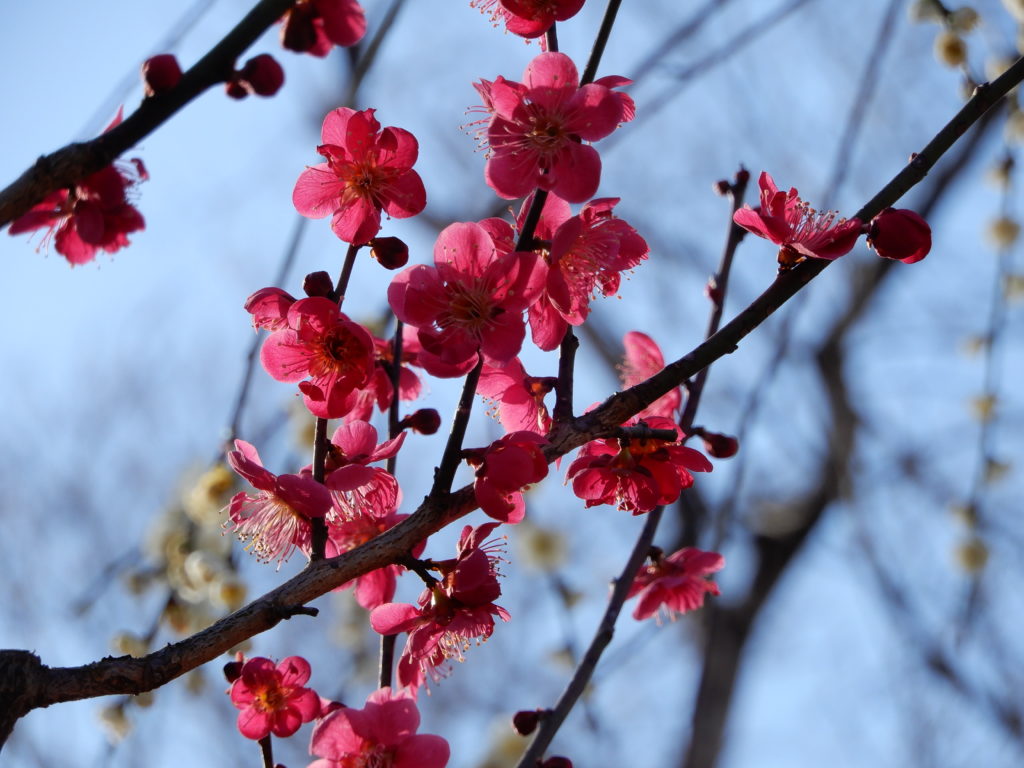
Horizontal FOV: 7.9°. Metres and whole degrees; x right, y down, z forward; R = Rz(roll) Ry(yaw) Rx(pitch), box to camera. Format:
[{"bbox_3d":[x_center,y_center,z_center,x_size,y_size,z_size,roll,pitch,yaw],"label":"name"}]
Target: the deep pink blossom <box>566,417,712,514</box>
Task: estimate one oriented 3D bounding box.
[{"bbox_3d":[0.024,0.015,1.400,0.028,0.018,0.024,-3,21,1],"label":"deep pink blossom"}]

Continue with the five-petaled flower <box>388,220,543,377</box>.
[{"bbox_3d":[-0.008,-0.015,1.290,0.027,0.027,0.014,-1,2,5],"label":"five-petaled flower"}]

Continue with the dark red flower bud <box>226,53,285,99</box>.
[{"bbox_3d":[-0.045,-0.054,1.310,0.010,0.008,0.008,6,-13,15],"label":"dark red flower bud"}]

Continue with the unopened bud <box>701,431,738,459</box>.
[{"bbox_3d":[0.042,0.012,1.500,0.007,0.005,0.005,19,0,0],"label":"unopened bud"}]

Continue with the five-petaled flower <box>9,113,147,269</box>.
[{"bbox_3d":[-0.079,-0.035,1.340,0.025,0.027,0.020,-7,-34,21],"label":"five-petaled flower"}]

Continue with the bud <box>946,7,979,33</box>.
[{"bbox_3d":[0.125,-0.101,2.050,0.009,0.007,0.007,18,0,0],"label":"bud"}]

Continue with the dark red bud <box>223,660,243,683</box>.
[{"bbox_3d":[-0.053,0.055,1.410,0.004,0.004,0.004,-31,6,10],"label":"dark red bud"}]

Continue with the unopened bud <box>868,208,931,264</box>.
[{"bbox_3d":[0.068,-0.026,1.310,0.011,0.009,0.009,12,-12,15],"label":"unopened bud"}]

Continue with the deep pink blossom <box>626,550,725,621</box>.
[{"bbox_3d":[0.033,0.041,1.500,0.018,0.012,0.019,-15,3,-2],"label":"deep pink blossom"}]

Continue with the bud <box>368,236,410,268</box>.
[{"bbox_3d":[-0.022,-0.023,1.300,0.007,0.005,0.005,22,-11,12],"label":"bud"}]

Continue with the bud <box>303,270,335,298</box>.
[{"bbox_3d":[-0.037,-0.019,1.400,0.005,0.006,0.005,-37,6,11],"label":"bud"}]

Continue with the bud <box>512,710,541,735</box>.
[{"bbox_3d":[0.003,0.063,1.370,0.006,0.005,0.005,-13,-10,-22],"label":"bud"}]

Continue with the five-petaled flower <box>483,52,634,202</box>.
[{"bbox_3d":[0.008,-0.045,1.300,0.026,0.026,0.014,0,3,0],"label":"five-petaled flower"}]

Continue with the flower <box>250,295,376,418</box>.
[{"bbox_3d":[-0.037,-0.005,1.400,0.021,0.023,0.012,-3,-1,11],"label":"flower"}]

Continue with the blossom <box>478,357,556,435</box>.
[{"bbox_3d":[0.001,0.002,1.420,0.014,0.019,0.020,-39,-26,6],"label":"blossom"}]

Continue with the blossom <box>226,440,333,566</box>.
[{"bbox_3d":[-0.041,0.021,1.300,0.021,0.015,0.022,29,-18,-1],"label":"blossom"}]

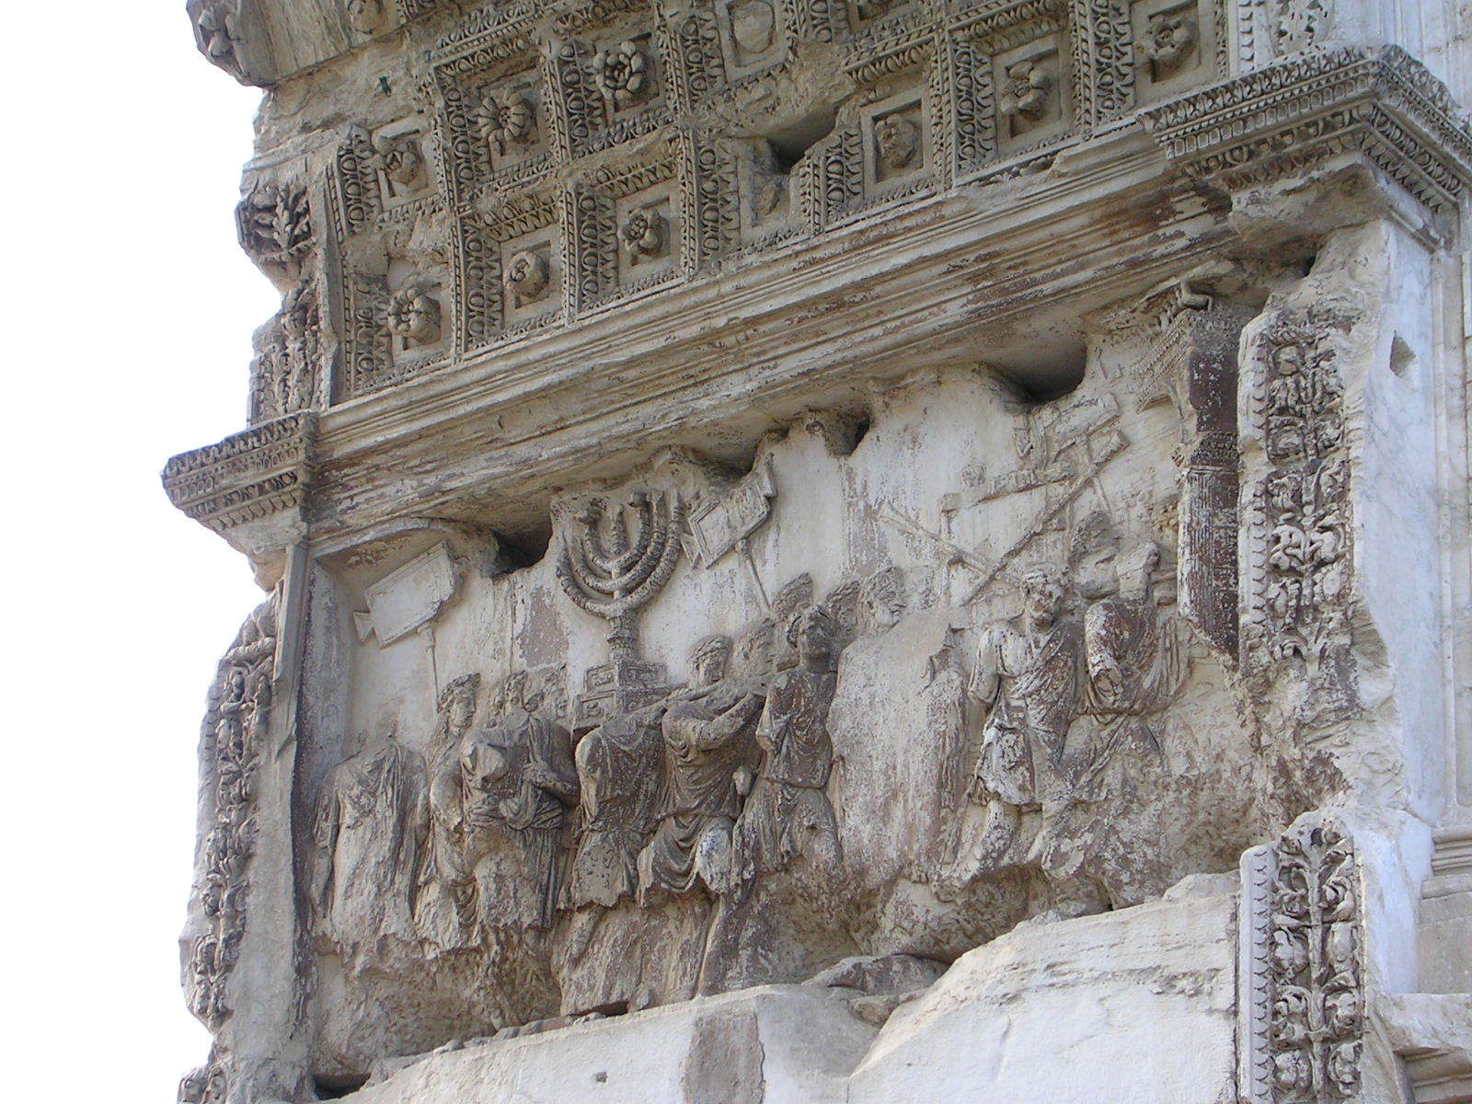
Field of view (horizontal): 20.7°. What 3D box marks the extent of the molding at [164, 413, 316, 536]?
[{"bbox_3d":[-1.703,-0.216,14.330,0.730,0.347,0.252,-16,-31,35],"label":"molding"}]

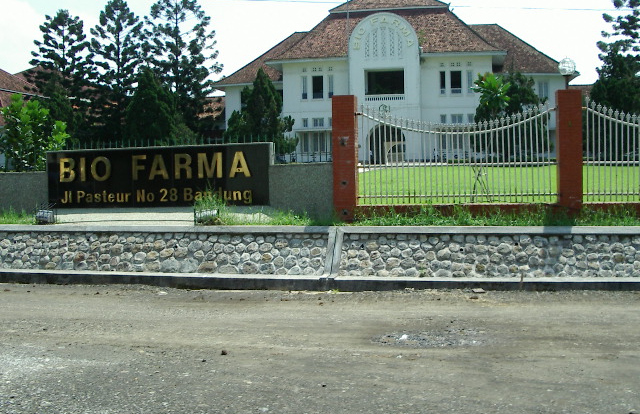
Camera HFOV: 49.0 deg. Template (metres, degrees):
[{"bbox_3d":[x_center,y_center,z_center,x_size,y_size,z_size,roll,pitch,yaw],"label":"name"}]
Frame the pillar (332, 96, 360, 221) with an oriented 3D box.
[{"bbox_3d":[0.388,-0.746,11.000,0.345,1.953,0.340,0,4,9],"label":"pillar"}]

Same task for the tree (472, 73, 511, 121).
[{"bbox_3d":[3.002,-1.192,12.300,0.680,2.266,0.680,0,4,9],"label":"tree"}]

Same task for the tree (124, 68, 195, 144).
[{"bbox_3d":[-9.714,-5.064,42.001,4.000,6.479,4.000,0,4,9],"label":"tree"}]

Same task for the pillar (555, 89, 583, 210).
[{"bbox_3d":[3.736,-0.813,10.550,0.345,1.842,0.340,0,4,9],"label":"pillar"}]

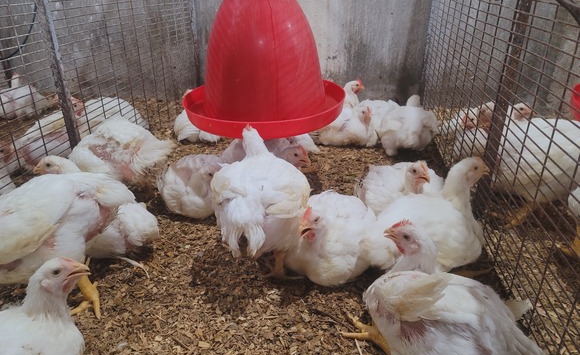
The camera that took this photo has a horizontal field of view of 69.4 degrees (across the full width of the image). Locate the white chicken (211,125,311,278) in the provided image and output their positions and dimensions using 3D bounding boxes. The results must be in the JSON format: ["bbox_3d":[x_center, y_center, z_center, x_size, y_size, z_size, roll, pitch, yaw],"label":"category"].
[{"bbox_3d":[-0.055,0.066,0.834,0.190,0.295,0.300,0,25,0],"label":"white chicken"}]

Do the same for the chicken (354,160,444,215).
[{"bbox_3d":[0.265,0.019,1.051,0.190,0.200,0.280,-23,33,-40],"label":"chicken"}]

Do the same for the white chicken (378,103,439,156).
[{"bbox_3d":[0.424,-0.185,1.490,0.190,0.200,0.280,9,26,18],"label":"white chicken"}]

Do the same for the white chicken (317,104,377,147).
[{"bbox_3d":[0.204,-0.204,1.551,0.280,0.180,0.180,14,28,27],"label":"white chicken"}]

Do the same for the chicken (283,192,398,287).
[{"bbox_3d":[0.102,0.107,0.871,0.190,0.190,0.280,18,30,33],"label":"chicken"}]

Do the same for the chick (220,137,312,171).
[{"bbox_3d":[-0.072,-0.099,1.327,0.290,0.172,0.170,8,27,16],"label":"chick"}]

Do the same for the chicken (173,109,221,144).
[{"bbox_3d":[-0.349,-0.227,1.572,0.180,0.200,0.280,-5,25,-10],"label":"chicken"}]

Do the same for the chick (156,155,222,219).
[{"bbox_3d":[-0.235,0.009,1.091,0.190,0.180,0.280,-23,33,-40],"label":"chick"}]

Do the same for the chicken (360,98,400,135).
[{"bbox_3d":[0.351,-0.270,1.683,0.280,0.190,0.180,14,28,27],"label":"chicken"}]

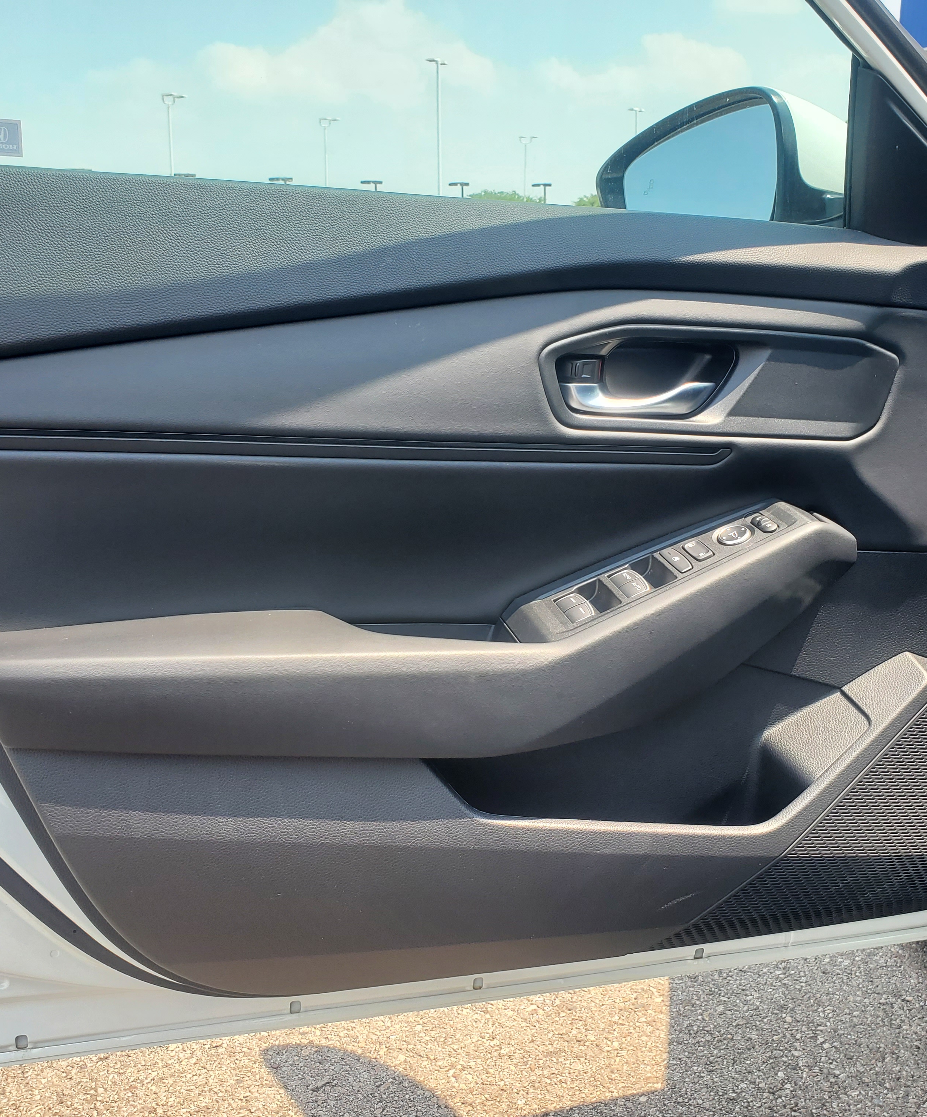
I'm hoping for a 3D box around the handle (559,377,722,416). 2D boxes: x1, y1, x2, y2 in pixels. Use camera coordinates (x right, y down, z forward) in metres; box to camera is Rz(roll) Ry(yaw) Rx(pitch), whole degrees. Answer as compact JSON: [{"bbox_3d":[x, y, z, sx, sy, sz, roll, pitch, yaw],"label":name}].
[{"bbox_3d":[0.135,-0.120,0.826,0.124,0.026,0.028,-4,14,-11],"label":"handle"}]

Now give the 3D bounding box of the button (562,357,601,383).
[{"bbox_3d":[0.087,-0.137,0.818,0.035,0.021,0.015,-4,14,-11],"label":"button"}]

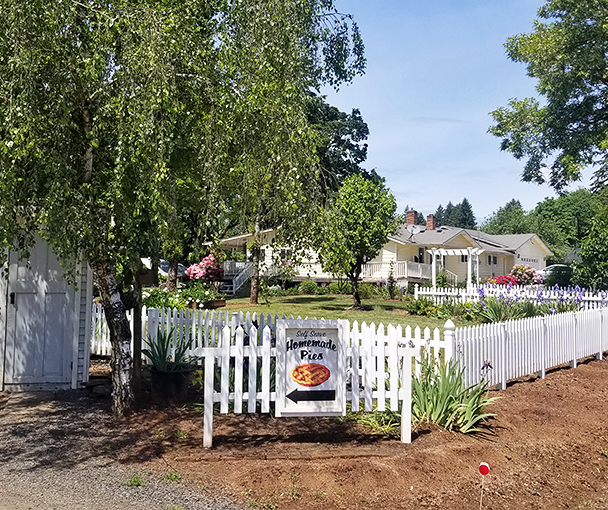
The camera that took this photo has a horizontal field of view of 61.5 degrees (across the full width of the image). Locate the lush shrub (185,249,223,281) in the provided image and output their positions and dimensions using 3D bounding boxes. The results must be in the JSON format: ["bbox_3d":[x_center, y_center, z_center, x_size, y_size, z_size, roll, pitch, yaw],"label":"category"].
[{"bbox_3d":[-4.773,0.888,24.500,1.900,2.207,1.800,0,-1,0],"label":"lush shrub"}]

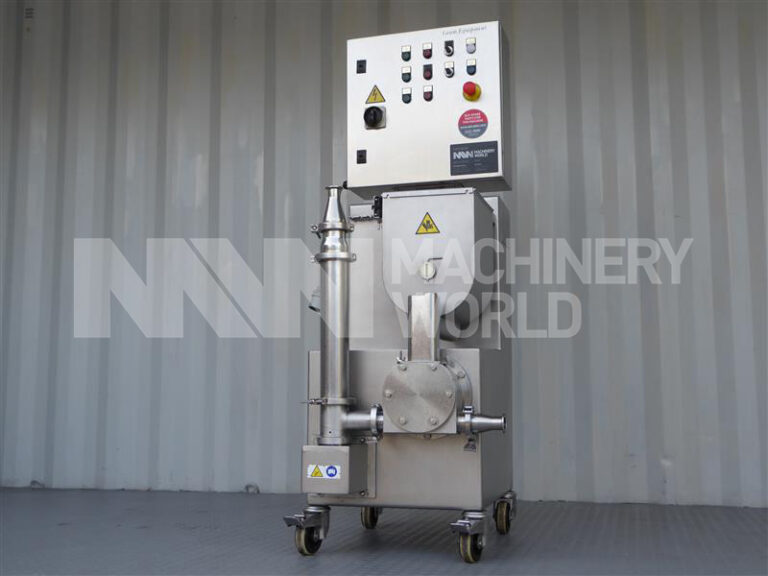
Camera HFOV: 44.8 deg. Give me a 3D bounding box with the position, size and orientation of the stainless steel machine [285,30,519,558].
[{"bbox_3d":[0.068,-0.044,2.797,0.649,1.598,0.784,-2,-7,16],"label":"stainless steel machine"}]

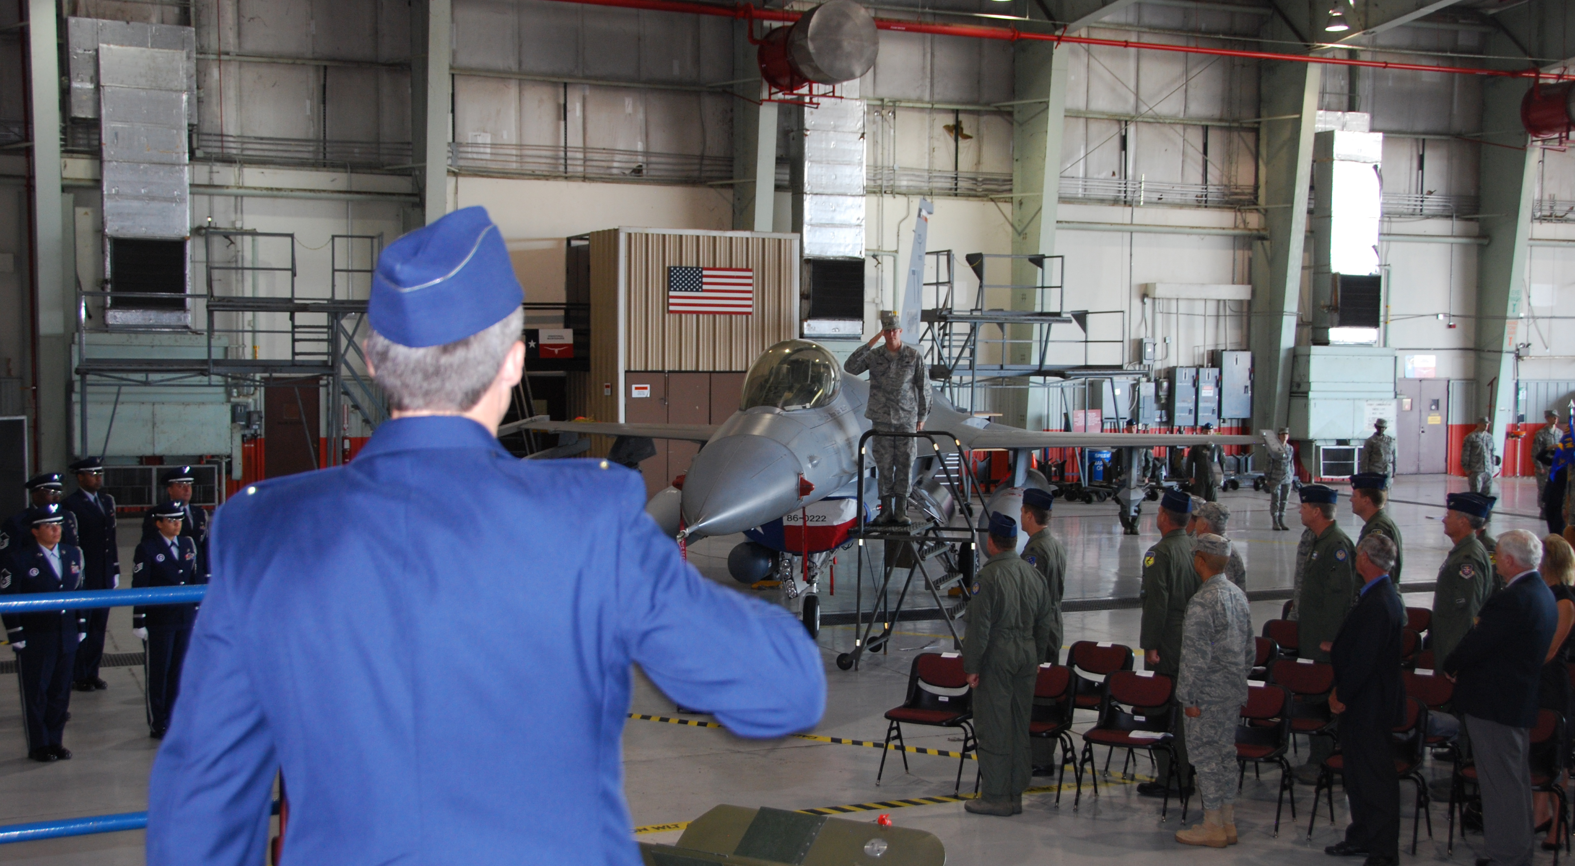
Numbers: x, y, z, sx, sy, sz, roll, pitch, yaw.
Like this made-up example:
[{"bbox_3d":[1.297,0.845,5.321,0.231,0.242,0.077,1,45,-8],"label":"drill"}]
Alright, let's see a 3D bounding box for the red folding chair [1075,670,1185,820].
[{"bbox_3d":[2.093,1.872,11.195,0.540,0.800,0.530,1,2,28],"label":"red folding chair"}]

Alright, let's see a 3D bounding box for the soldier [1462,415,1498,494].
[{"bbox_3d":[11.847,0.636,31.444,0.550,1.800,0.340,0,2,-12],"label":"soldier"}]

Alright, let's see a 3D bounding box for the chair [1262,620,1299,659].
[{"bbox_3d":[3.664,1.791,13.496,0.560,0.790,0.520,1,2,34],"label":"chair"}]

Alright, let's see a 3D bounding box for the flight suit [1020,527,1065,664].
[{"bbox_3d":[1.624,1.404,12.050,0.330,1.540,0.520,2,3,37],"label":"flight suit"}]

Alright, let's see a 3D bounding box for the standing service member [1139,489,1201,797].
[{"bbox_3d":[2.422,1.293,11.503,0.350,1.895,0.530,2,2,38],"label":"standing service member"}]

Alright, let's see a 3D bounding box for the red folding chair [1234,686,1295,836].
[{"bbox_3d":[2.680,1.892,10.885,0.540,0.800,0.530,2,3,29],"label":"red folding chair"}]

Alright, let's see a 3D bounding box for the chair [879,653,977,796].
[{"bbox_3d":[0.927,1.834,11.685,0.560,0.790,0.520,1,2,29],"label":"chair"}]

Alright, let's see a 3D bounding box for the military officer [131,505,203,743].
[{"bbox_3d":[-4.421,1.324,13.137,0.300,1.683,0.480,2,2,39],"label":"military officer"}]

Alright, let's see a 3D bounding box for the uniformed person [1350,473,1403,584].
[{"bbox_3d":[4.148,1.240,13.028,0.350,1.924,0.530,1,2,24],"label":"uniformed person"}]

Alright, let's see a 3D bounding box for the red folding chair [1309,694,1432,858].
[{"bbox_3d":[3.300,1.884,10.309,0.560,0.790,0.520,1,2,36],"label":"red folding chair"}]

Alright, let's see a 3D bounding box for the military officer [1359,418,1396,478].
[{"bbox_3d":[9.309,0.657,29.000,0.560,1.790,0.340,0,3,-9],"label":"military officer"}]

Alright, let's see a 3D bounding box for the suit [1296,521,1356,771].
[{"bbox_3d":[3.461,1.379,11.843,0.330,1.590,0.540,1,2,12],"label":"suit"}]

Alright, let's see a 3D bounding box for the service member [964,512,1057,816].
[{"bbox_3d":[1.330,1.373,11.033,0.340,1.790,0.520,2,3,44],"label":"service member"}]

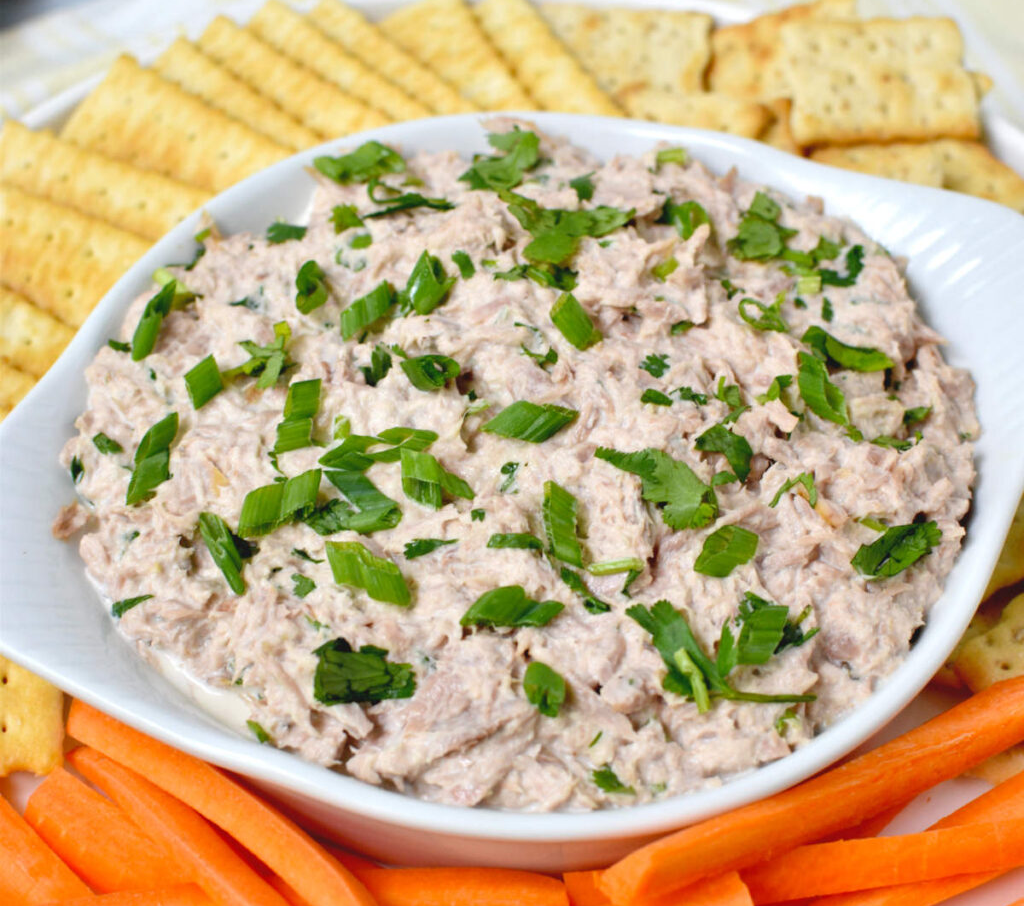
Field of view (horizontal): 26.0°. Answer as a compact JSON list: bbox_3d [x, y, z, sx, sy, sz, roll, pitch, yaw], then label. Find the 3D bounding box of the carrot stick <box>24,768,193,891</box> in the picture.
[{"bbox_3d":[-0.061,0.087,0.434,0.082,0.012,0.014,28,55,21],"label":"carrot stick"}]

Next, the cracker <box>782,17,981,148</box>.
[{"bbox_3d":[0.094,-0.097,0.573,0.046,0.005,0.046,1,50,0],"label":"cracker"}]

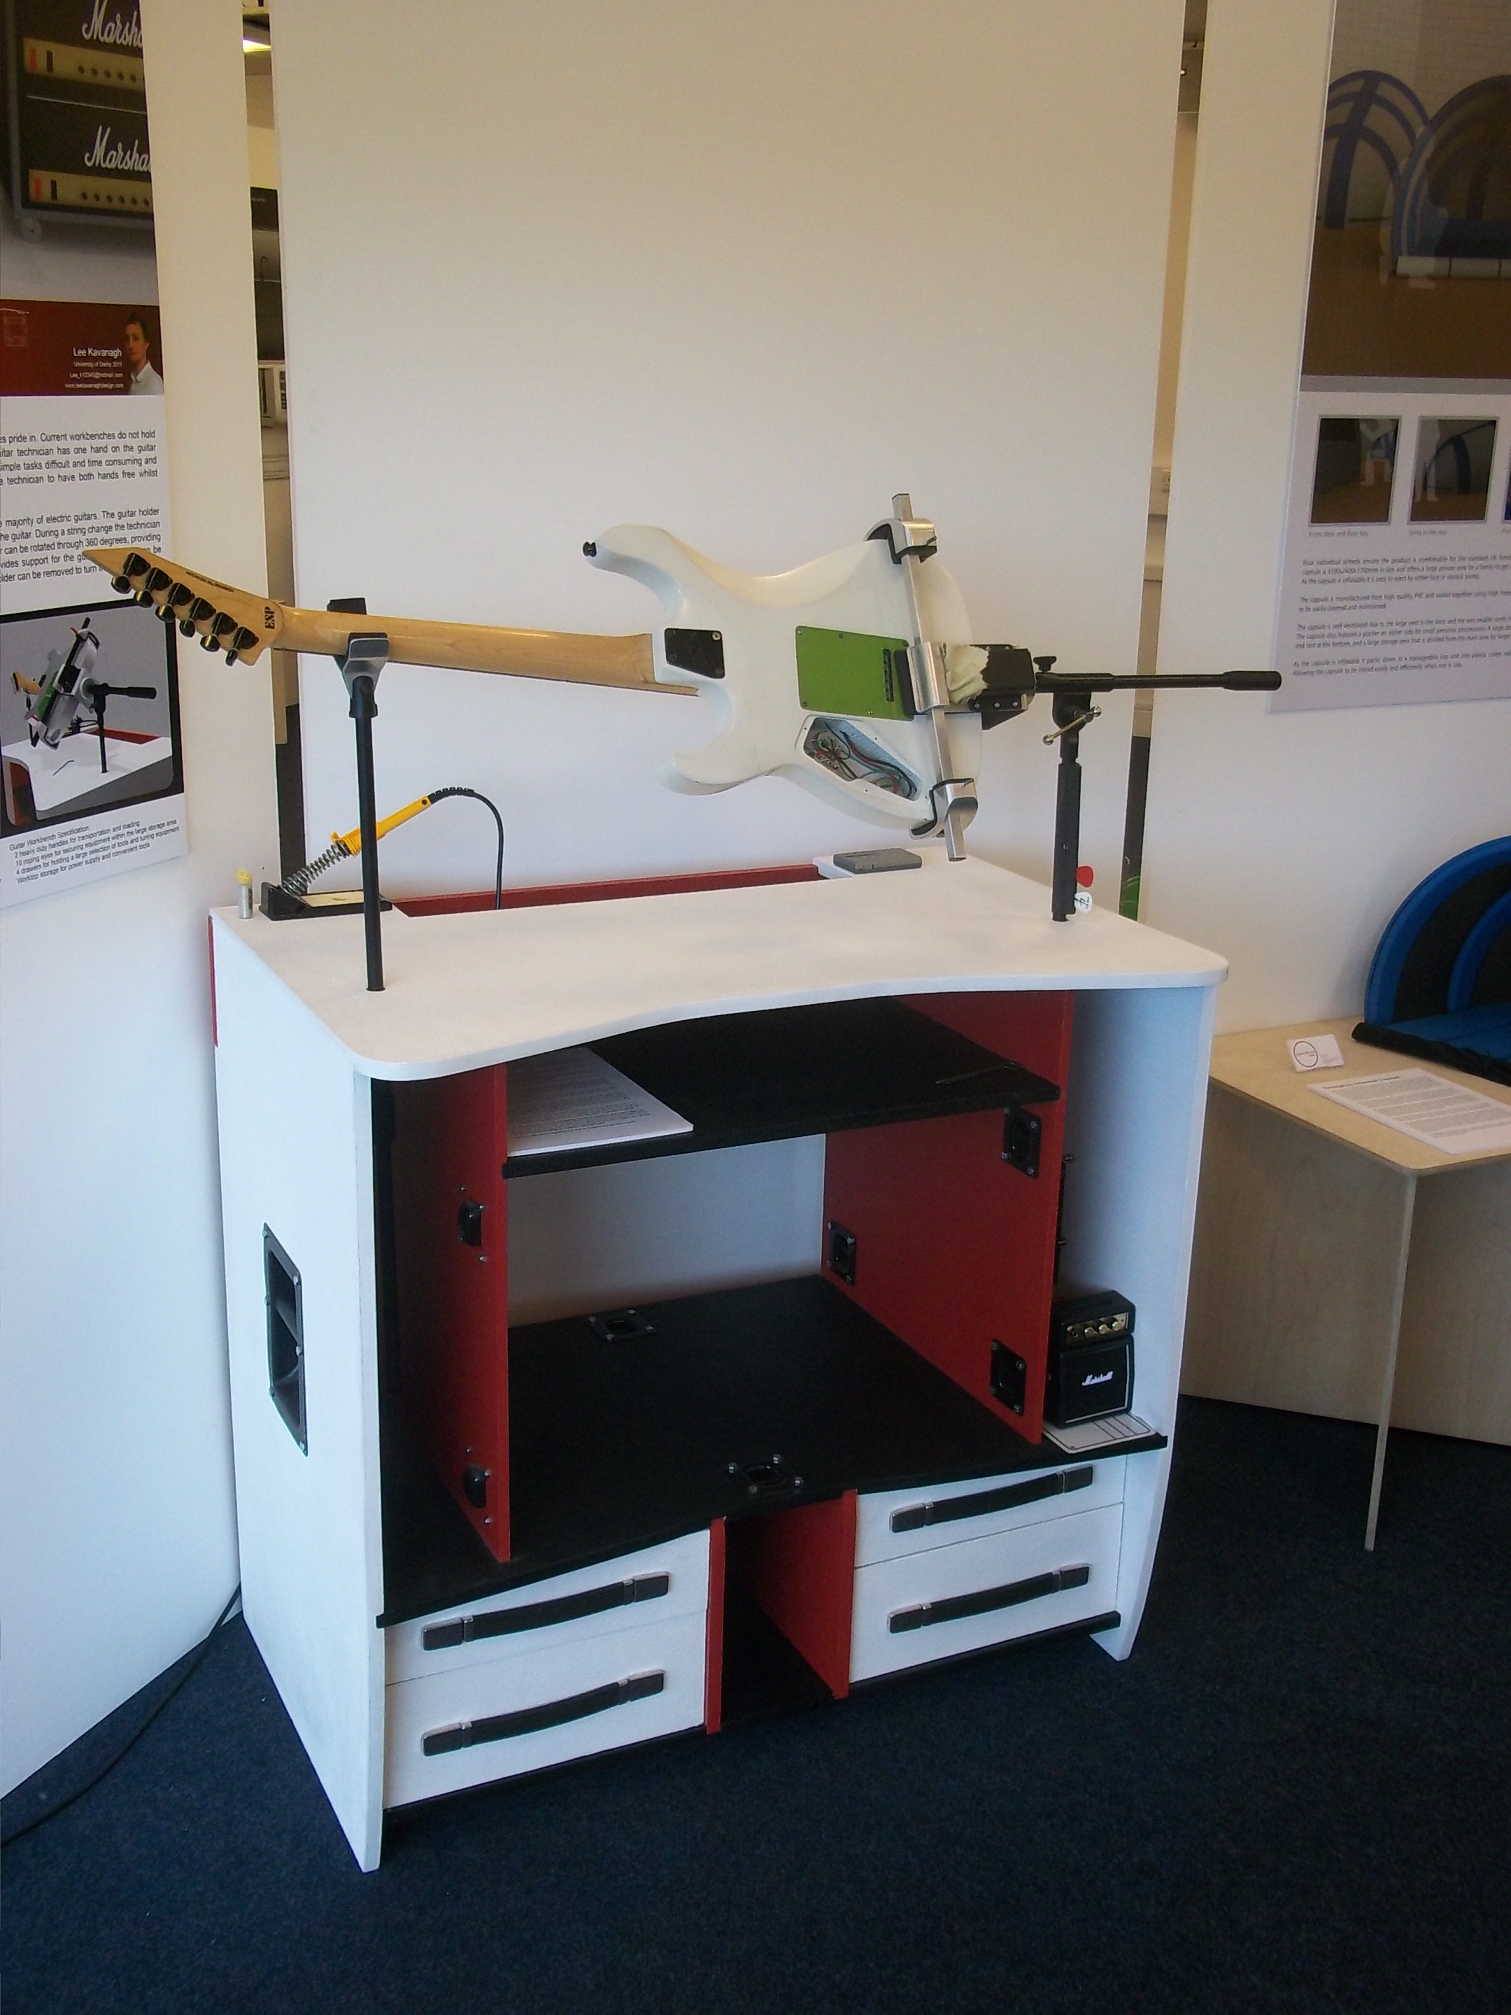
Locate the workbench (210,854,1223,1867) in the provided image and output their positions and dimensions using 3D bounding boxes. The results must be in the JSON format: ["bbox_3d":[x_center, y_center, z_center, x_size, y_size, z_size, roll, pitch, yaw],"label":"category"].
[{"bbox_3d":[-0.055,0.363,2.494,1.000,0.925,0.630,-6,19,-26],"label":"workbench"}]

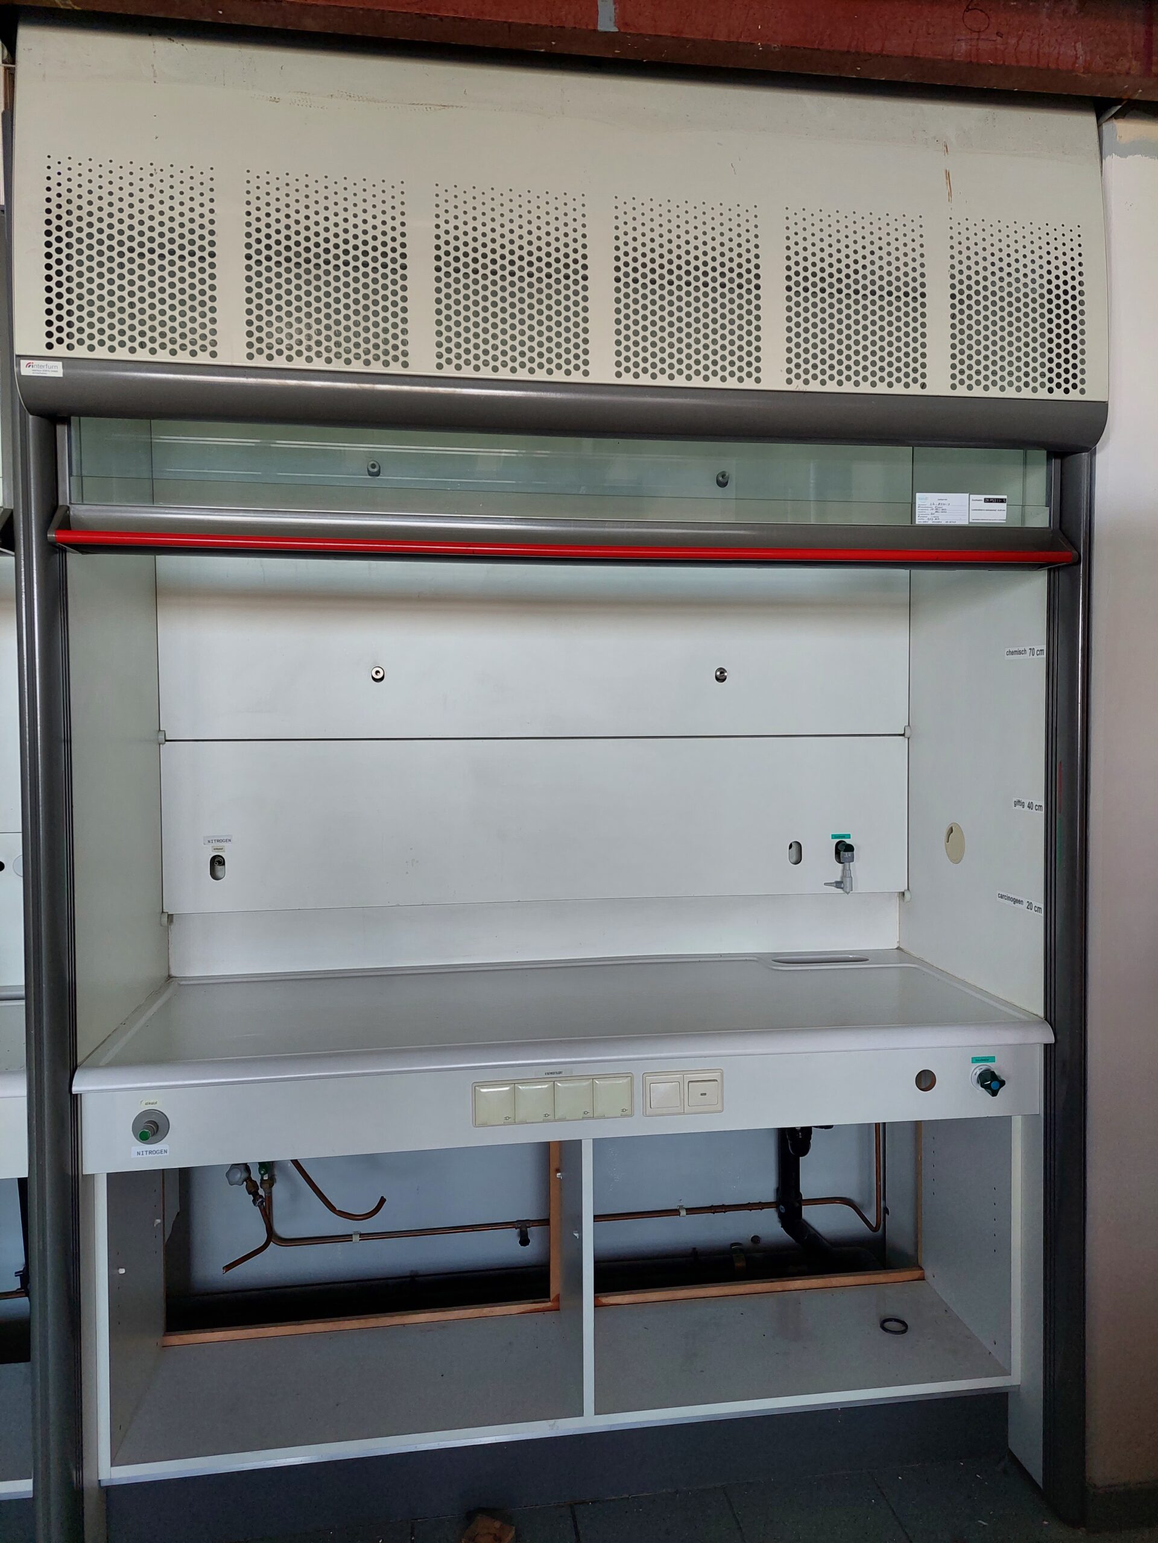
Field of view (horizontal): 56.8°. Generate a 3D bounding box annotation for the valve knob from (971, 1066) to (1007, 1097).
[{"bbox_3d":[0.782,0.591,2.032,0.050,0.050,0.053,-1,2,-8],"label":"valve knob"}]

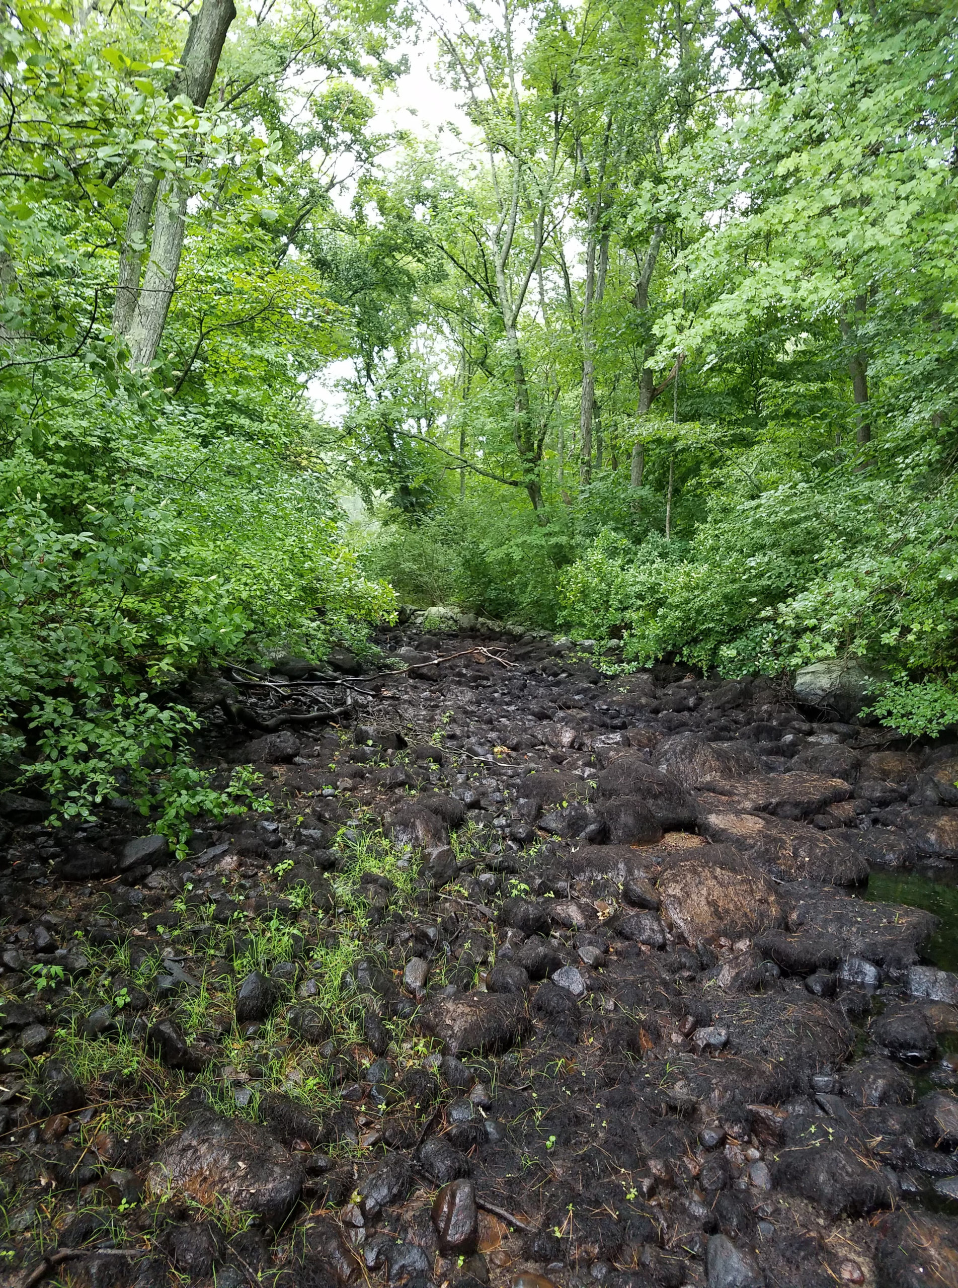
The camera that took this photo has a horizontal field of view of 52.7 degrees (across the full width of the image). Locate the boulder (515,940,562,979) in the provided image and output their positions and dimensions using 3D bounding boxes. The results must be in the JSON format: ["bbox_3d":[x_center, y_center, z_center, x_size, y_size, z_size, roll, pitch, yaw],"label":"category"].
[{"bbox_3d":[0.222,1.195,3.657,0.181,0.145,0.181,0,4,0],"label":"boulder"}]

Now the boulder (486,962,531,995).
[{"bbox_3d":[0.109,1.216,3.506,0.164,0.105,0.139,0,4,0],"label":"boulder"}]

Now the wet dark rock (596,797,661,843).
[{"bbox_3d":[0.794,0.932,5.130,0.353,0.244,0.318,1,5,9],"label":"wet dark rock"}]

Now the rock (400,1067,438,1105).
[{"bbox_3d":[-0.173,1.271,2.781,0.112,0.092,0.101,0,4,0],"label":"rock"}]

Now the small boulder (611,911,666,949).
[{"bbox_3d":[0.633,1.137,3.856,0.217,0.138,0.152,0,4,0],"label":"small boulder"}]

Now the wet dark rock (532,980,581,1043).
[{"bbox_3d":[0.241,1.147,3.027,0.151,0.171,0.203,0,5,5],"label":"wet dark rock"}]

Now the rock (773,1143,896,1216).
[{"bbox_3d":[0.871,1.314,2.376,0.280,0.121,0.202,1,4,15],"label":"rock"}]

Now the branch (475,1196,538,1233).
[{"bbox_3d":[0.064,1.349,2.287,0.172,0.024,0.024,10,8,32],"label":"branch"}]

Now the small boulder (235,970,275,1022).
[{"bbox_3d":[-0.736,1.161,3.191,0.129,0.164,0.109,1,5,0],"label":"small boulder"}]

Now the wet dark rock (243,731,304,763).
[{"bbox_3d":[-1.726,0.856,8.043,0.504,0.242,0.397,0,4,0],"label":"wet dark rock"}]

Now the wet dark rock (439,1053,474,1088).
[{"bbox_3d":[-0.064,1.267,2.867,0.107,0.088,0.097,0,4,0],"label":"wet dark rock"}]

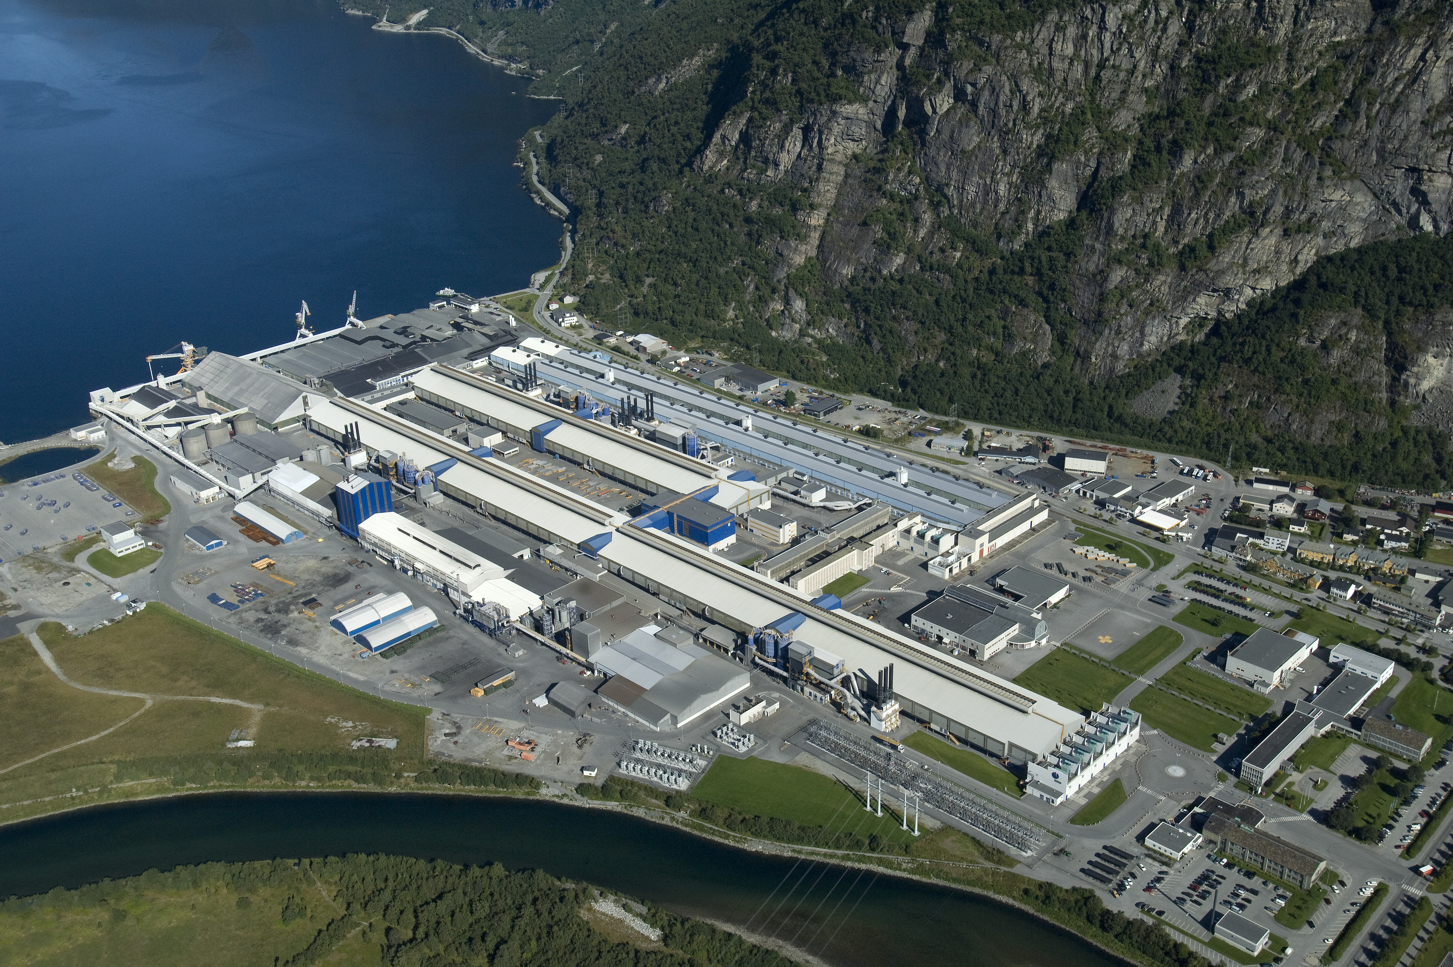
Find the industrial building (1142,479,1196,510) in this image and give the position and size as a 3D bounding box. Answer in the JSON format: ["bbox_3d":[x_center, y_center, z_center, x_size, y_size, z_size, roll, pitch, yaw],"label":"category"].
[{"bbox_3d":[316.620,7.850,1045.110,43.500,6.600,15.800,-21,31,-35],"label":"industrial building"}]

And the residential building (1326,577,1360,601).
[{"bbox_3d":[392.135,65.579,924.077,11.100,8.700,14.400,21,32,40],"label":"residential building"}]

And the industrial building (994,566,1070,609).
[{"bbox_3d":[190.583,68.414,930.371,39.800,6.500,42.200,21,32,40],"label":"industrial building"}]

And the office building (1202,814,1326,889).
[{"bbox_3d":[262.440,176.550,709.770,54.660,9.450,18.920,21,33,39],"label":"office building"}]

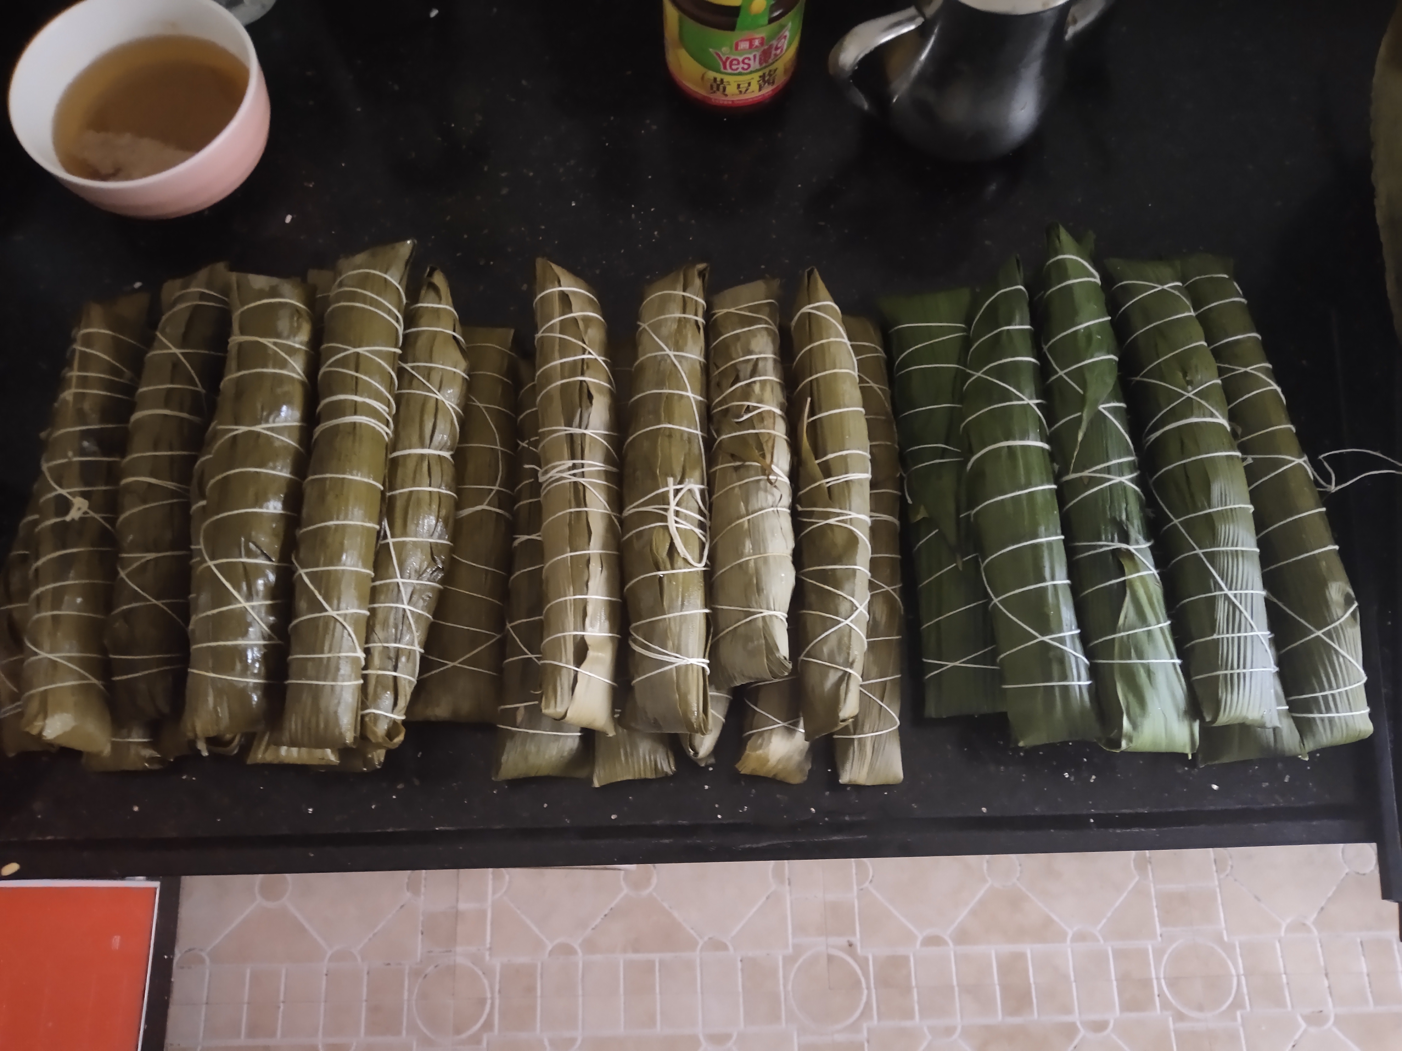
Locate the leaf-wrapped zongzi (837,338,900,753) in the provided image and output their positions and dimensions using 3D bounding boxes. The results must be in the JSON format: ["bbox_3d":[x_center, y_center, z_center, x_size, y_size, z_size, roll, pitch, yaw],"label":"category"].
[{"bbox_3d":[0.082,0.005,0.546,0.033,0.031,0.246,0,73,0],"label":"leaf-wrapped zongzi"}]

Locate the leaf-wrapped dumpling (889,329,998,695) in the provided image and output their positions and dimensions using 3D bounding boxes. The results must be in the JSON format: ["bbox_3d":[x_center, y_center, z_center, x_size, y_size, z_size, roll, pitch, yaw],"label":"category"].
[{"bbox_3d":[0.112,-0.015,0.482,0.040,0.034,0.190,-1,73,-1],"label":"leaf-wrapped dumpling"}]

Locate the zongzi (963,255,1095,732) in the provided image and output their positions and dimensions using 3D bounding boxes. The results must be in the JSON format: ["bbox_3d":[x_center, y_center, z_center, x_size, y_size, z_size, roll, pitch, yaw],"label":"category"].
[{"bbox_3d":[0.182,-0.023,0.599,0.048,0.042,0.289,-2,73,-1],"label":"zongzi"}]

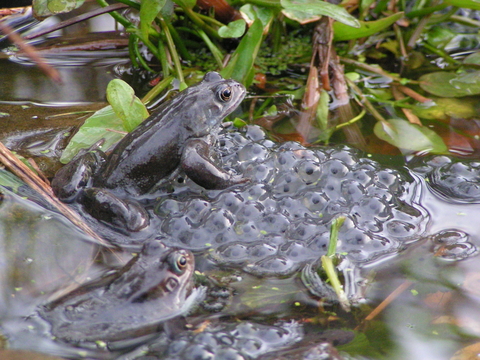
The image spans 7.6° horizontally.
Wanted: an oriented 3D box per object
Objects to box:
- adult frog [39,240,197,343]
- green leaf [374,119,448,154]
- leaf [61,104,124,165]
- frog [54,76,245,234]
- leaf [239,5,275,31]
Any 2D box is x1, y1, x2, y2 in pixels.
[{"bbox_3d":[-0.052,0.048,1.520,0.080,0.037,0.050,-20,36,-29],"label":"adult frog"},{"bbox_3d":[0.080,-0.020,1.644,0.041,0.005,0.024,21,37,31],"label":"green leaf"},{"bbox_3d":[-0.066,-0.019,1.637,0.020,0.007,0.040,34,62,21],"label":"leaf"},{"bbox_3d":[-0.041,-0.009,1.589,0.088,0.052,0.066,-12,33,-20],"label":"frog"},{"bbox_3d":[0.008,-0.078,1.715,0.012,0.008,0.019,-39,68,-19],"label":"leaf"}]

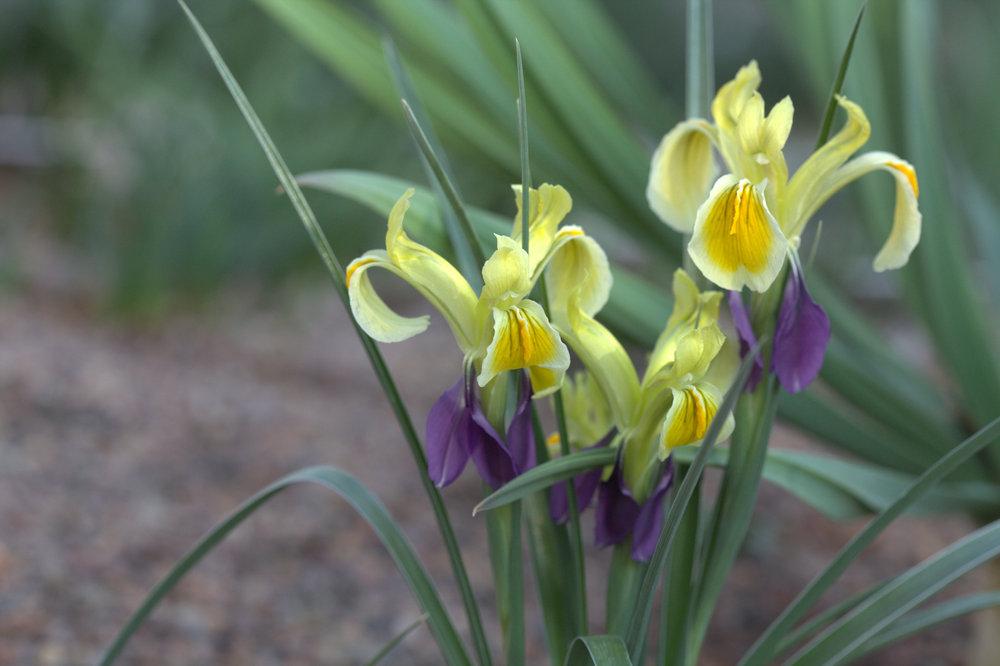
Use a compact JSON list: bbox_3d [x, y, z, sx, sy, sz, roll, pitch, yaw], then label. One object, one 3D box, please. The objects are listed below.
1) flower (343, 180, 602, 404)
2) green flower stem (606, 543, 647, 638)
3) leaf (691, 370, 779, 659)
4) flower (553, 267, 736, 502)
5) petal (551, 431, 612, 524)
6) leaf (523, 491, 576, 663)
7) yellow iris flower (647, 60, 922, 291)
[{"bbox_3d":[-0.006,-0.011,0.680,0.064,0.048,0.054,-2,12,-8],"label":"flower"},{"bbox_3d":[0.034,0.069,0.720,0.010,0.028,0.009,3,12,0],"label":"green flower stem"},{"bbox_3d":[0.060,0.048,0.690,0.012,0.072,0.011,14,12,0],"label":"leaf"},{"bbox_3d":[0.037,0.013,0.685,0.048,0.052,0.046,-5,13,-22],"label":"flower"},{"bbox_3d":[0.021,0.038,0.705,0.017,0.023,0.013,0,12,0],"label":"petal"},{"bbox_3d":[0.013,0.062,0.690,0.012,0.044,0.009,-12,12,0],"label":"leaf"},{"bbox_3d":[0.072,-0.040,0.680,0.068,0.052,0.056,2,12,8],"label":"yellow iris flower"}]

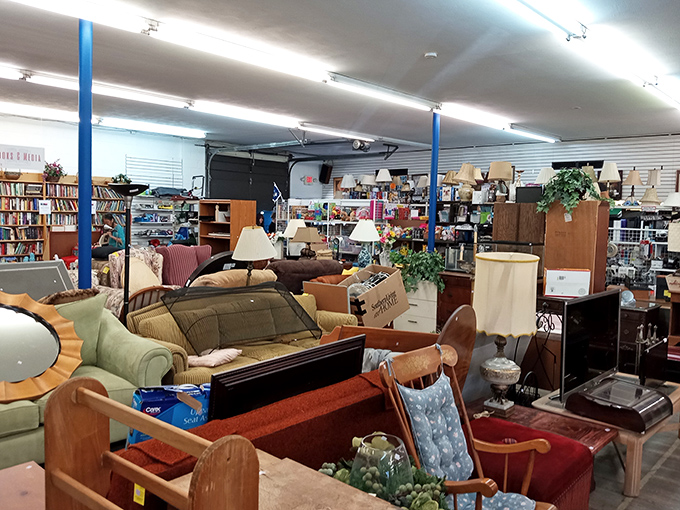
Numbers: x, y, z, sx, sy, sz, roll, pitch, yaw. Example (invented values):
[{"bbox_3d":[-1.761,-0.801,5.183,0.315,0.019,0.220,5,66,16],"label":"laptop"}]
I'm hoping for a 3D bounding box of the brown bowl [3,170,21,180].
[{"bbox_3d":[-6.411,-1.544,10.777,0.265,0.155,0.285,6,6,44],"label":"brown bowl"}]

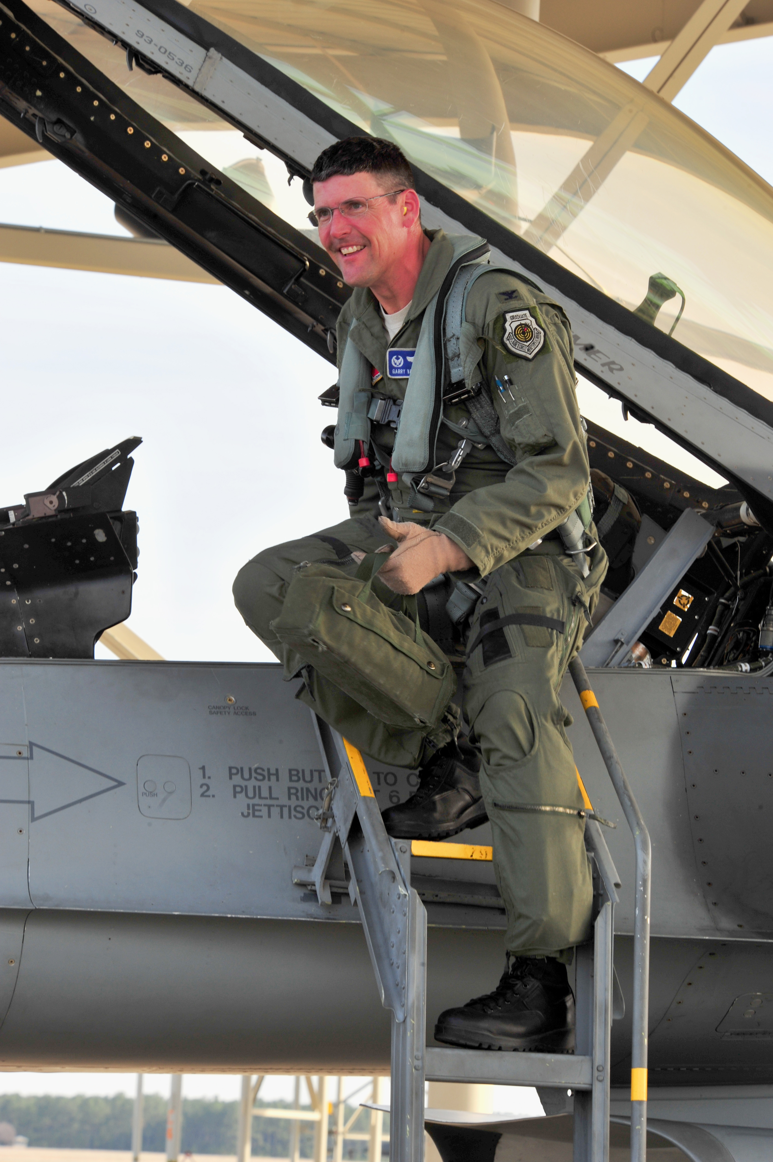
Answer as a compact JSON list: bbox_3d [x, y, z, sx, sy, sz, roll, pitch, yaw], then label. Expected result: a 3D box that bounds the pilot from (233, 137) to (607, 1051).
[{"bbox_3d":[0.050,0.024,7.100,0.630,1.480,0.680,-6,-10,41],"label":"pilot"}]

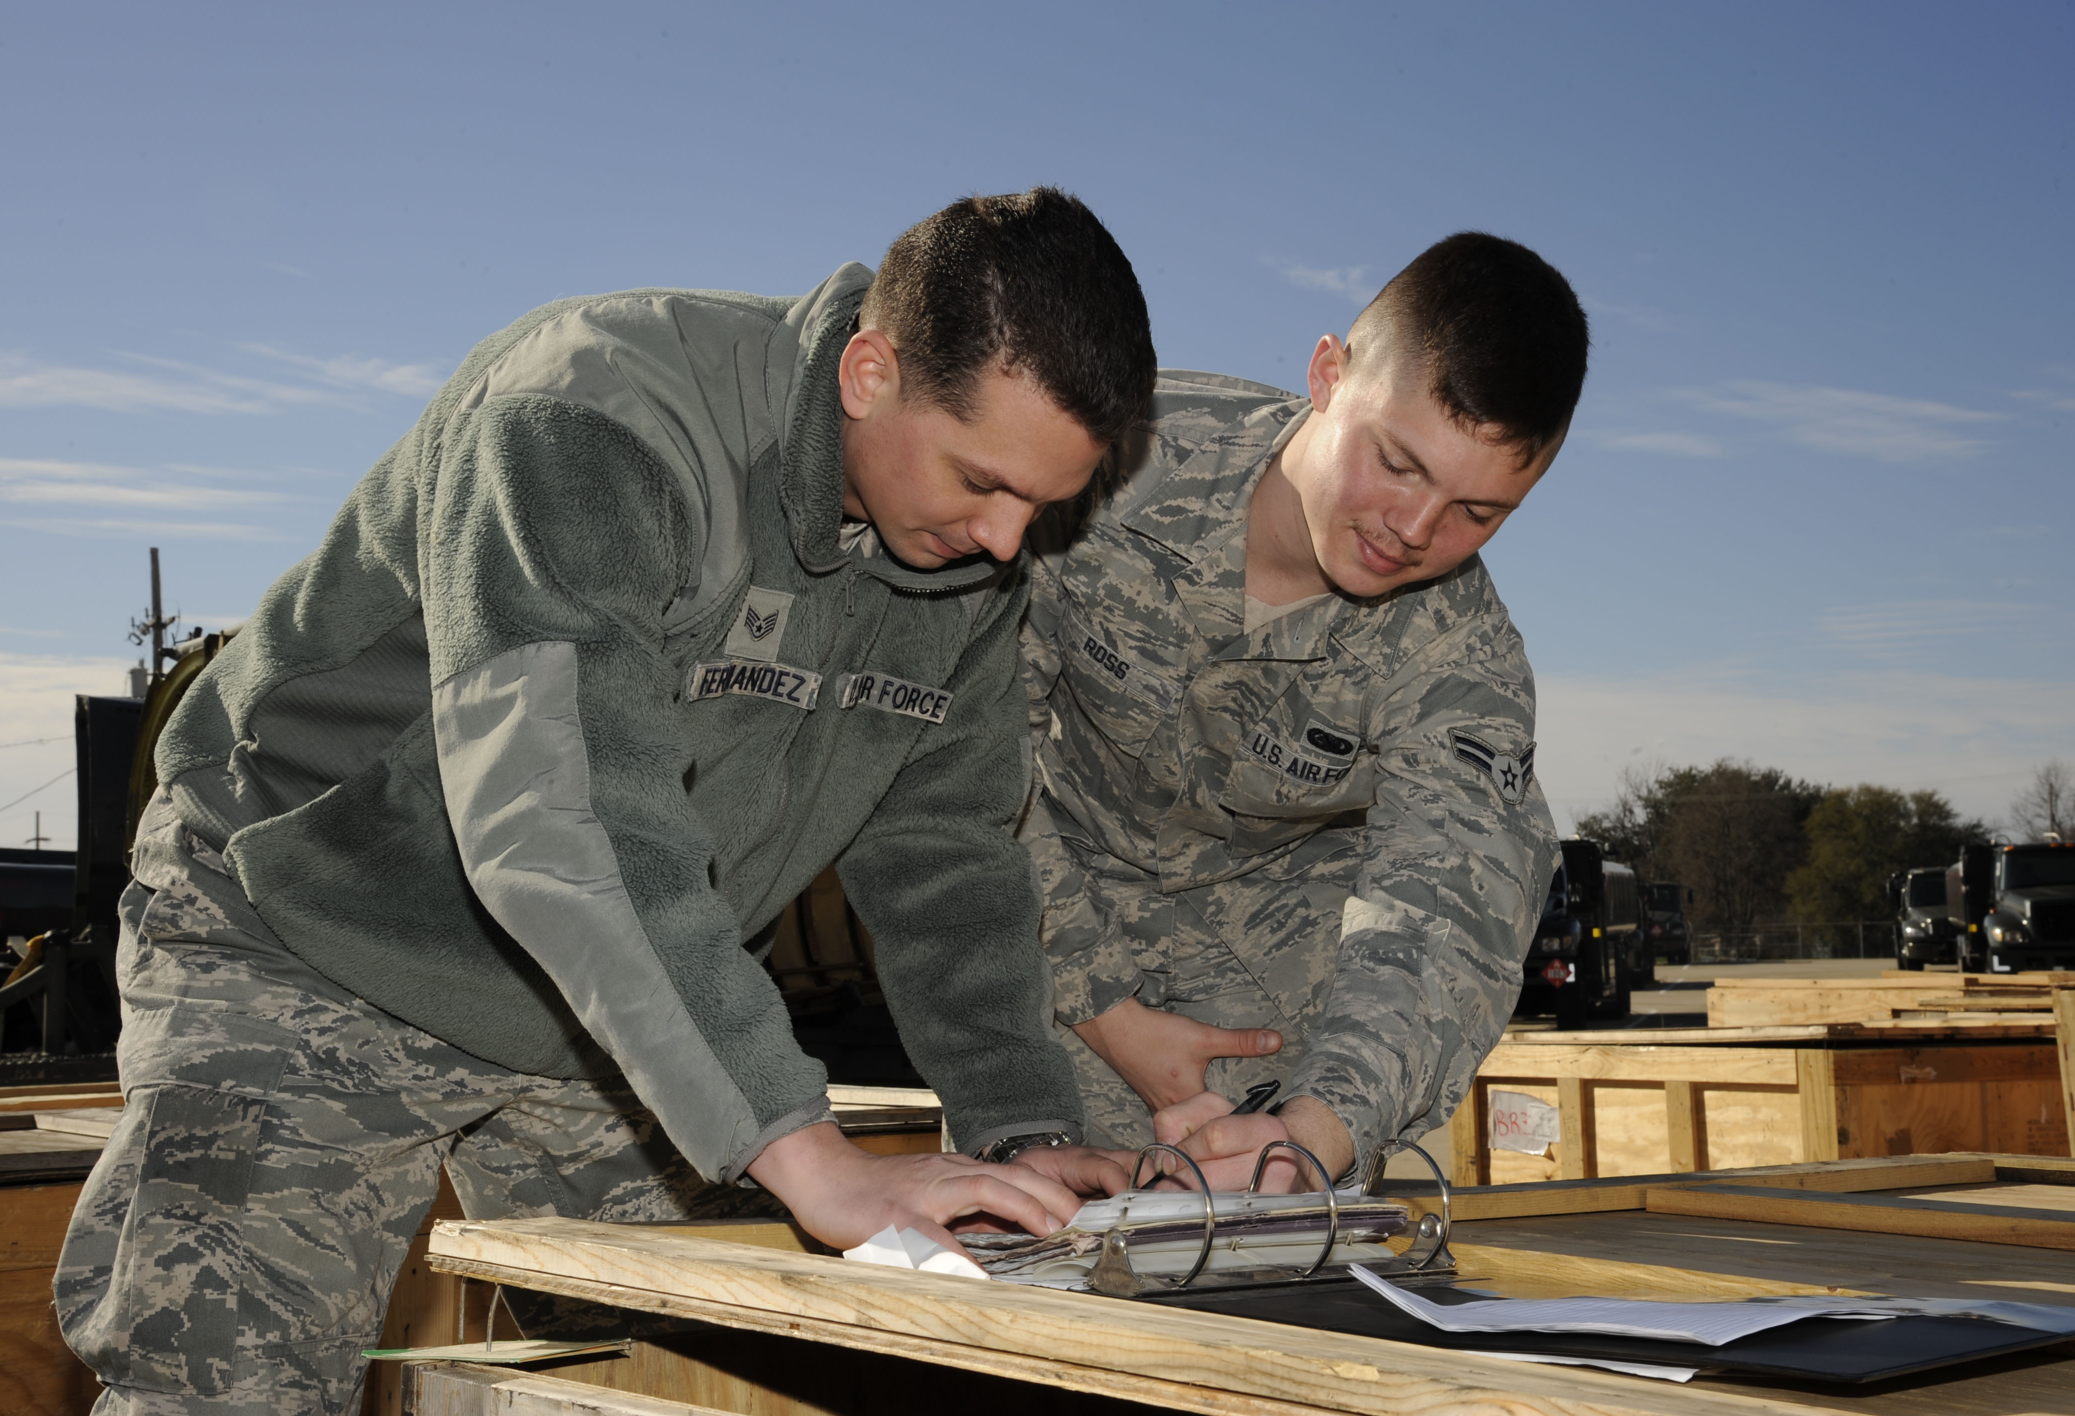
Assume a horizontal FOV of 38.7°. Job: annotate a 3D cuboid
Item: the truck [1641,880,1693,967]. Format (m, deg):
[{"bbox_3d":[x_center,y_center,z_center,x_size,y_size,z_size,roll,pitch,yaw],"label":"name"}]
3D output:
[{"bbox_3d":[20.180,6.892,95.878,2.500,2.700,8.000,-2,-4,13],"label":"truck"}]

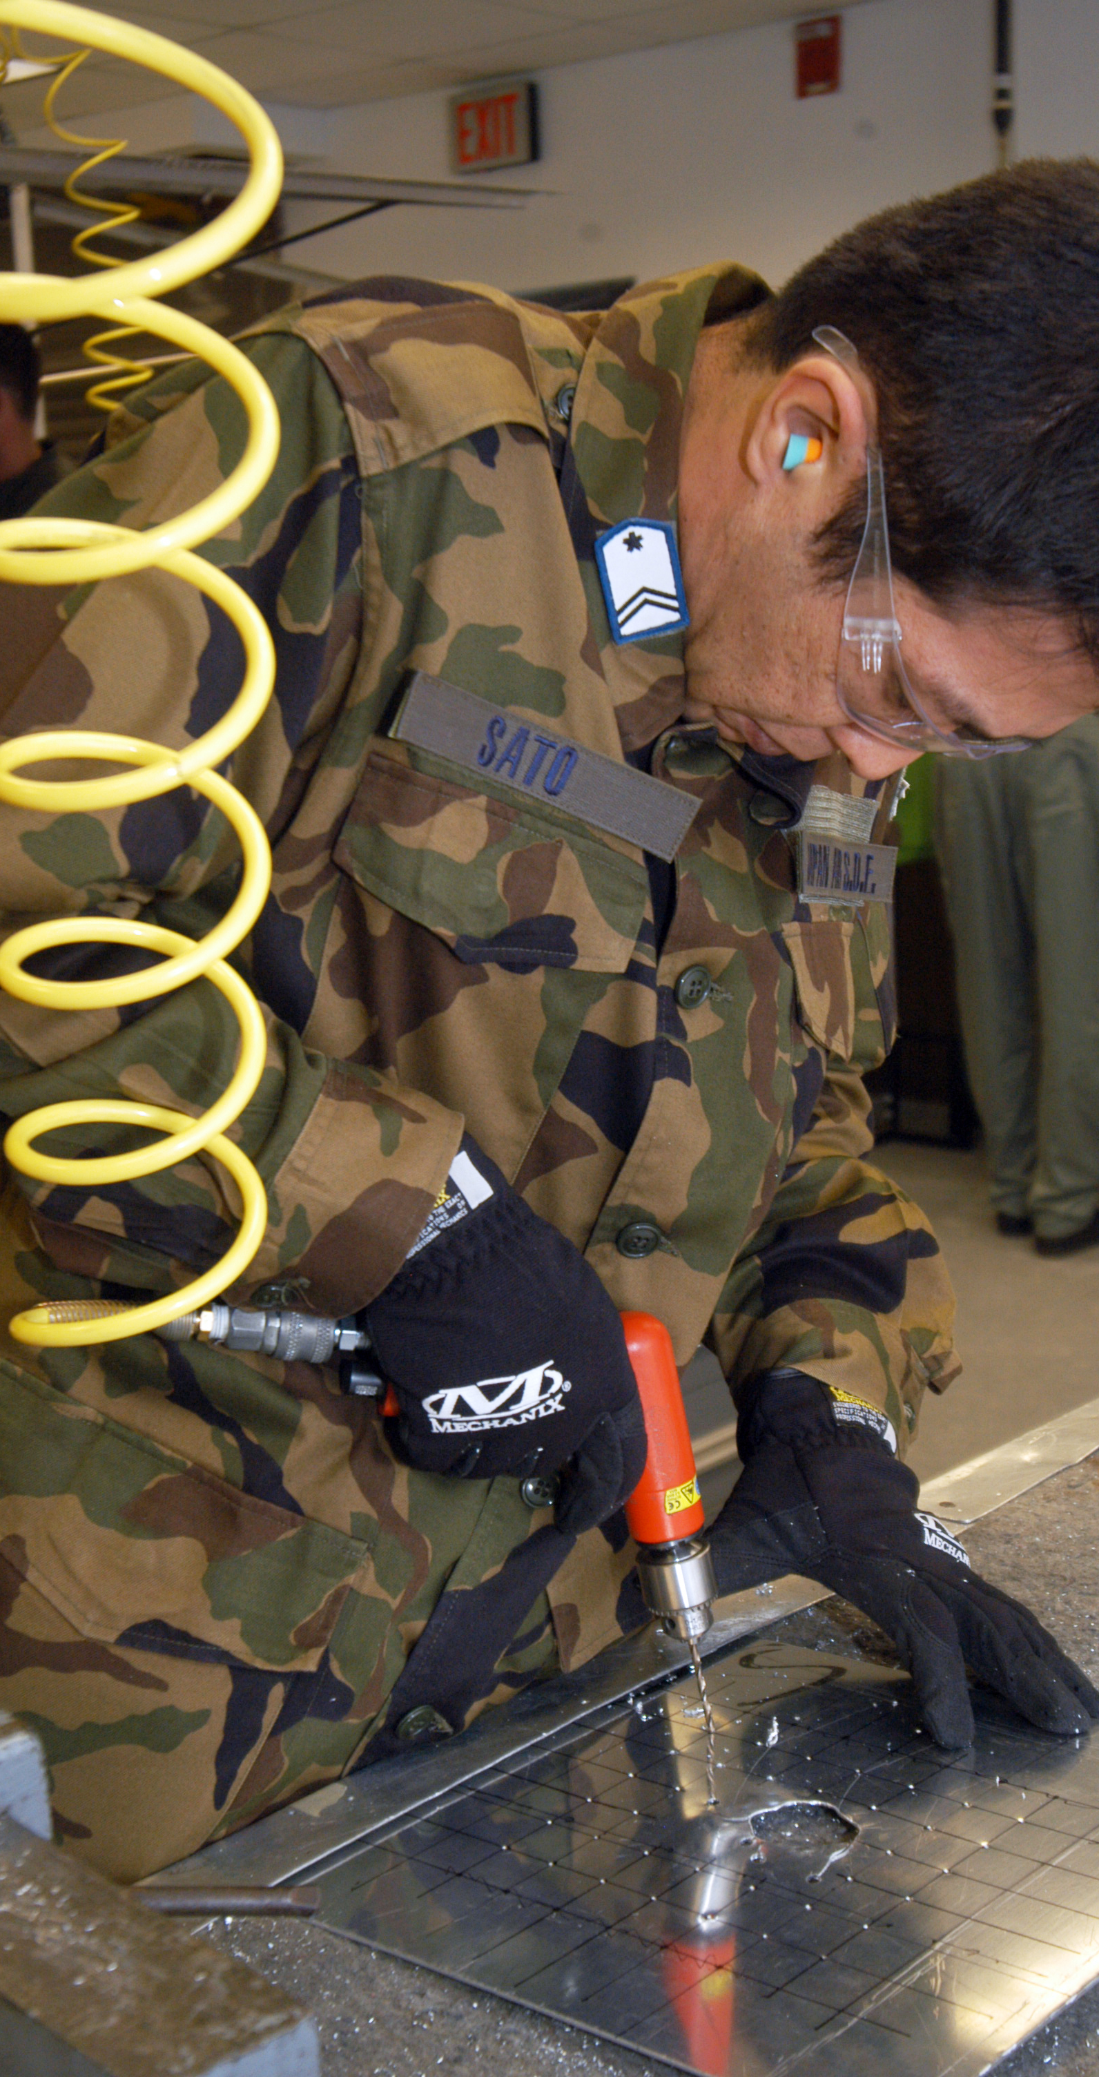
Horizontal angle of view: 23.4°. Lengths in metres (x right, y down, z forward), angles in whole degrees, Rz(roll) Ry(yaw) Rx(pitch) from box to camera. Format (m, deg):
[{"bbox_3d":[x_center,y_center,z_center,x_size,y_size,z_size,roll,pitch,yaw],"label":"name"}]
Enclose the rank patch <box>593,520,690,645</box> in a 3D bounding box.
[{"bbox_3d":[0.038,-0.186,1.080,0.032,0.049,0.006,-11,8,4],"label":"rank patch"}]

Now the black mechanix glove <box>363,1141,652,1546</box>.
[{"bbox_3d":[-0.020,0.121,1.070,0.108,0.163,0.090,-22,-18,5],"label":"black mechanix glove"}]

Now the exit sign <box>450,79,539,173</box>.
[{"bbox_3d":[-0.149,-2.491,7.250,0.300,0.203,0.045,5,12,41],"label":"exit sign"}]

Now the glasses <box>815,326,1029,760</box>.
[{"bbox_3d":[0.163,-0.197,1.100,0.052,0.165,0.150,-7,-5,38],"label":"glasses"}]

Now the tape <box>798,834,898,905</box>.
[{"bbox_3d":[0.144,-0.082,1.280,0.008,0.030,0.130,6,4,25],"label":"tape"}]

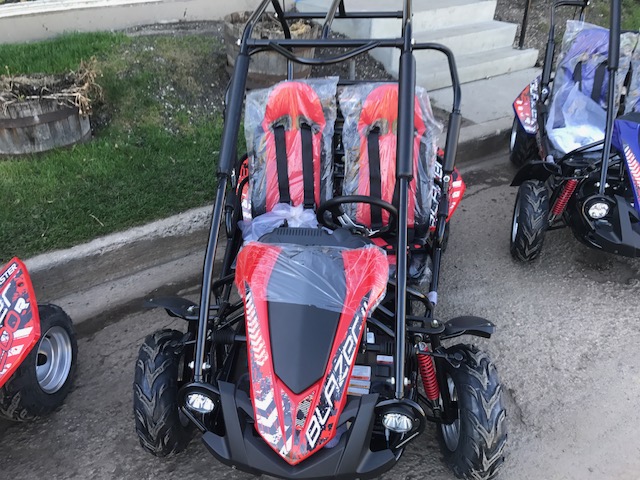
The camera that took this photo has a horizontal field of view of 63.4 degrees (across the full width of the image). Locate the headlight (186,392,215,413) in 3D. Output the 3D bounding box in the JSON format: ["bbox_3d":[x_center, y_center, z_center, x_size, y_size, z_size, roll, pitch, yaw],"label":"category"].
[{"bbox_3d":[-0.321,0.434,1.425,0.084,0.080,0.060,3,32,7],"label":"headlight"}]

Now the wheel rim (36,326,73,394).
[{"bbox_3d":[-1.016,0.450,1.868,0.248,0.248,0.150,22,32,33],"label":"wheel rim"}]

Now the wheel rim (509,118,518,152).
[{"bbox_3d":[1.456,-0.748,3.727,0.140,0.248,0.248,7,33,14],"label":"wheel rim"}]

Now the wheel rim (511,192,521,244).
[{"bbox_3d":[1.065,-0.098,2.665,0.120,0.248,0.248,10,34,17],"label":"wheel rim"}]

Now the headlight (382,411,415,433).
[{"bbox_3d":[0.207,0.460,1.363,0.084,0.080,0.060,3,32,7],"label":"headlight"}]

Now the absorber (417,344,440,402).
[{"bbox_3d":[0.327,0.413,1.554,0.046,0.230,0.046,-9,26,14],"label":"absorber"}]

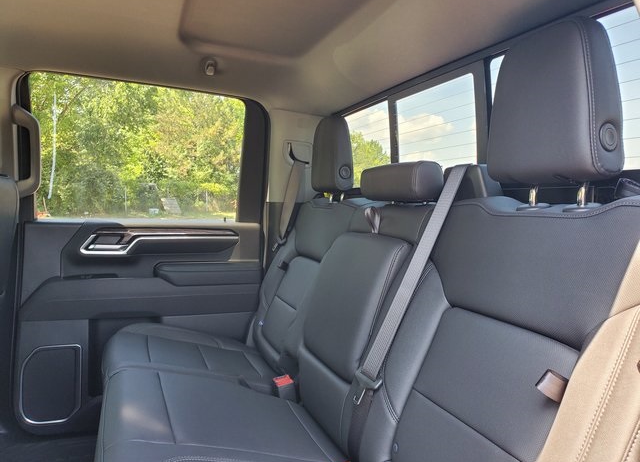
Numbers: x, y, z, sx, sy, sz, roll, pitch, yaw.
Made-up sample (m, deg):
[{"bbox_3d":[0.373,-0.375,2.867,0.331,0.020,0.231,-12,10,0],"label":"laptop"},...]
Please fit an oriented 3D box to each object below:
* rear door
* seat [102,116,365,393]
[{"bbox_3d":[-0.622,0.098,1.765,0.900,1.230,0.200,-1,4,-21],"label":"rear door"},{"bbox_3d":[-0.229,0.102,1.332,0.680,0.870,0.560,0,3,-23],"label":"seat"}]

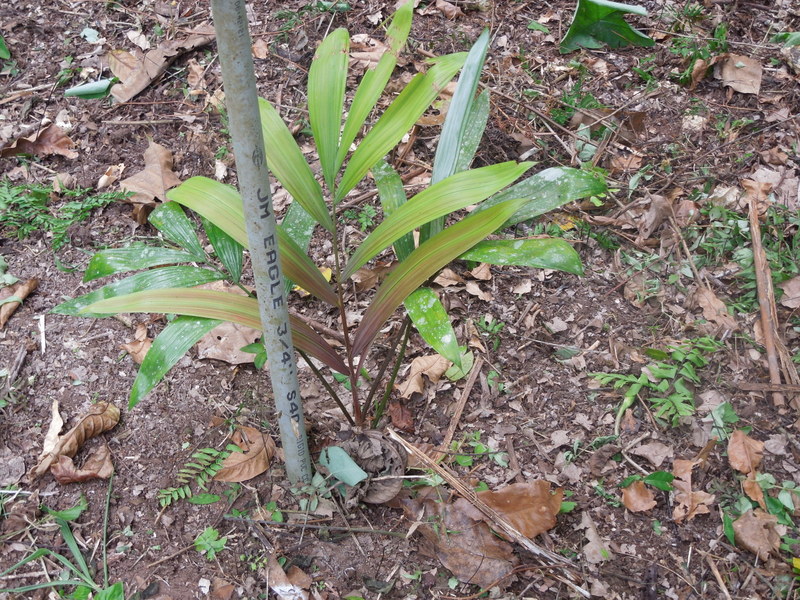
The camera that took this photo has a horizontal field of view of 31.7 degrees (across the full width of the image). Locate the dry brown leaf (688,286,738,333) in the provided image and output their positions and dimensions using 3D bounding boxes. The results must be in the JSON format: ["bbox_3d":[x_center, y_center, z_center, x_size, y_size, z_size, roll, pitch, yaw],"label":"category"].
[{"bbox_3d":[0.374,0.013,1.679,0.027,0.018,0.079,-21,51,-16],"label":"dry brown leaf"}]

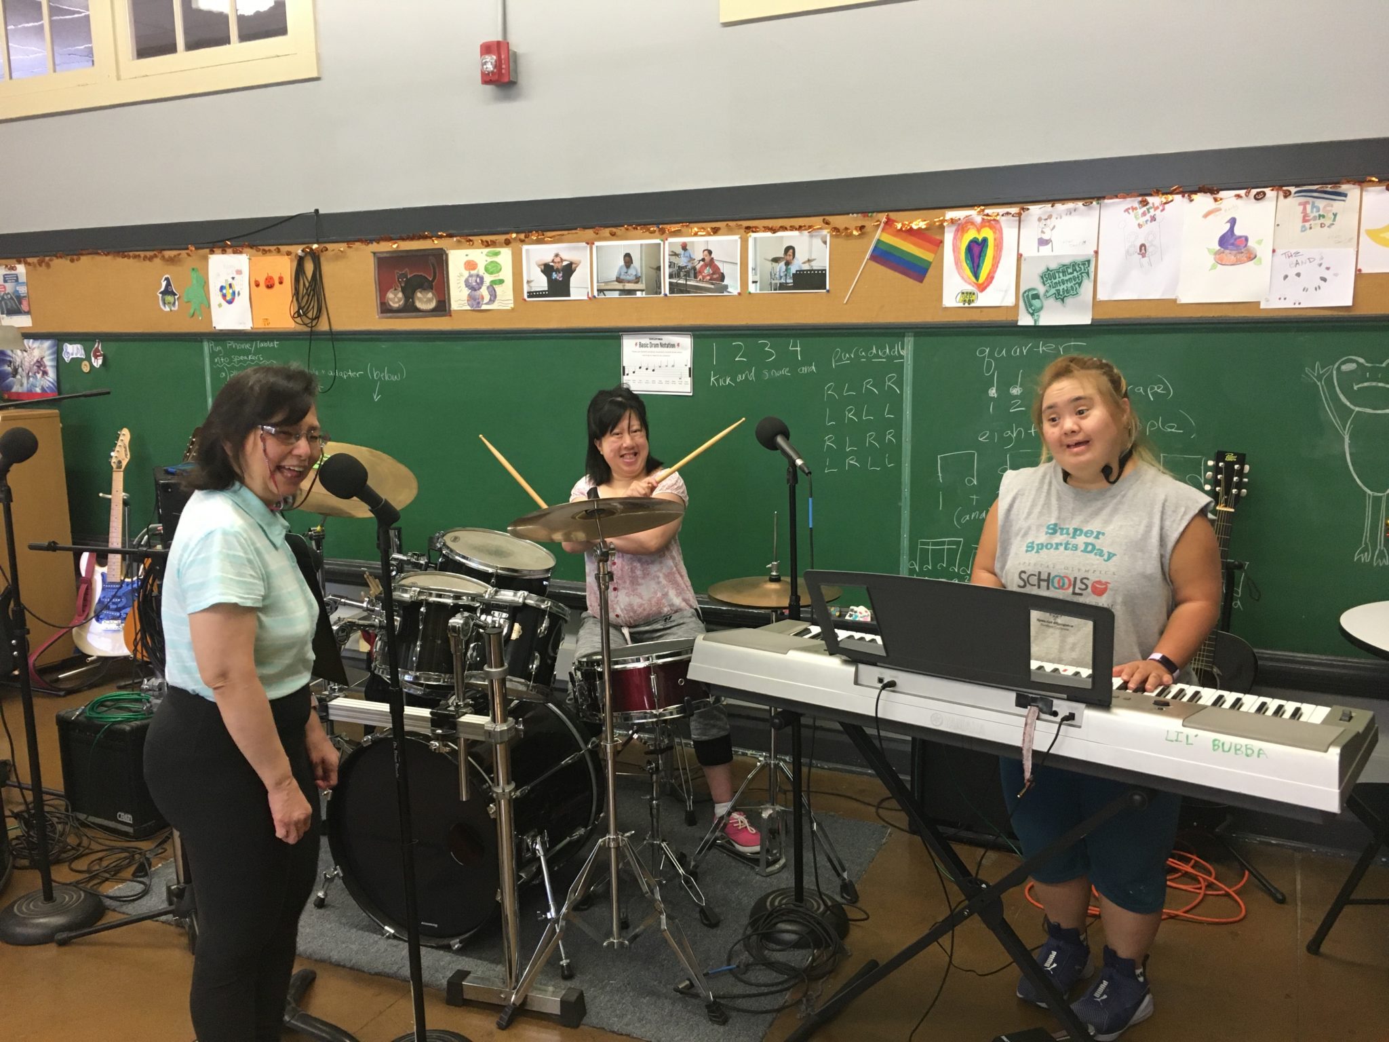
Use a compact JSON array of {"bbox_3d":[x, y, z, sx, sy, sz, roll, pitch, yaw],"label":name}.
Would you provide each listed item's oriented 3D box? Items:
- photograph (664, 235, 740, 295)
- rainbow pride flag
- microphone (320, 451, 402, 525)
[{"bbox_3d":[0.028,-0.843,3.853,0.270,0.185,0.008,4,11,25],"label":"photograph"},{"bbox_3d":[0.640,-0.822,3.531,0.192,0.128,0.012,28,20,19],"label":"rainbow pride flag"},{"bbox_3d":[-0.597,-0.057,2.080,0.085,0.085,0.182,8,-26,44],"label":"microphone"}]

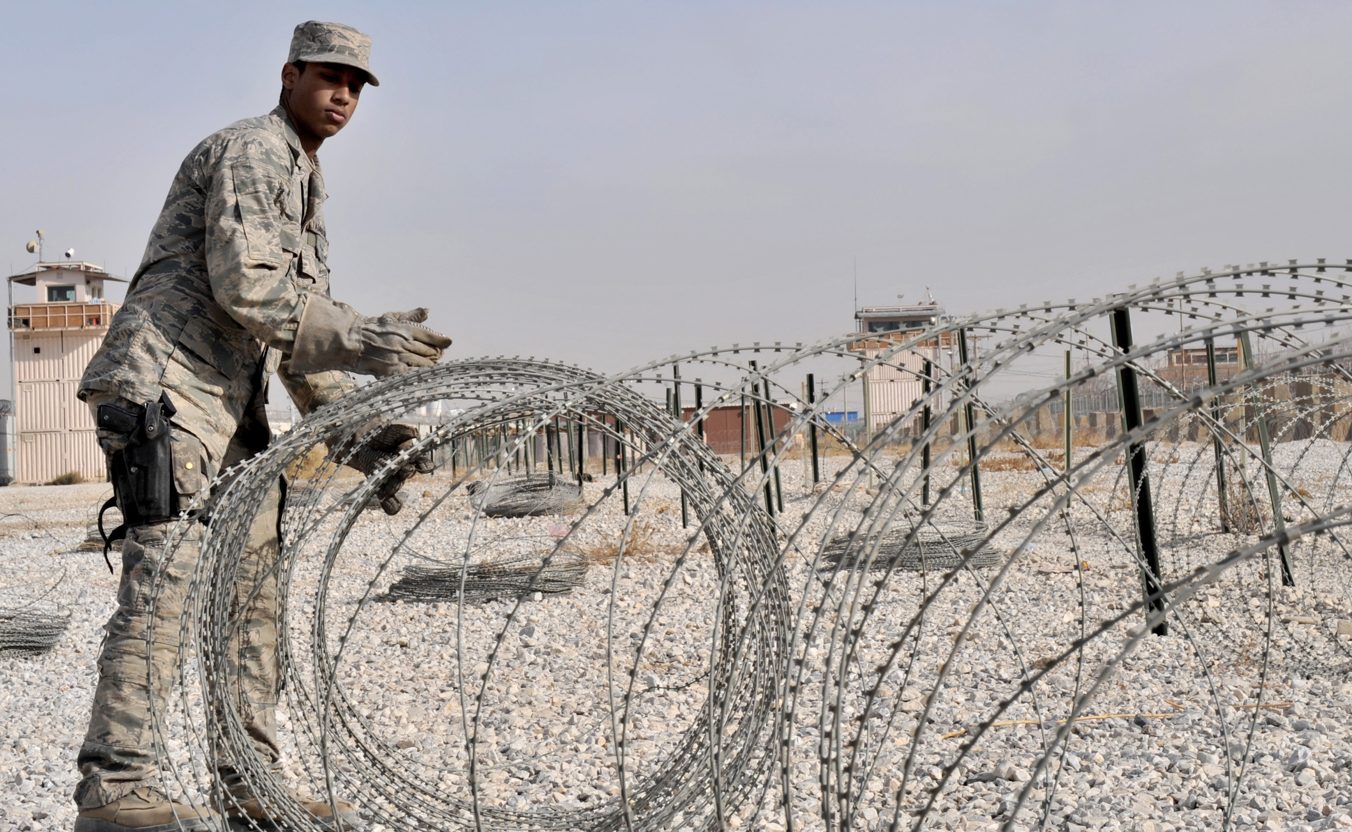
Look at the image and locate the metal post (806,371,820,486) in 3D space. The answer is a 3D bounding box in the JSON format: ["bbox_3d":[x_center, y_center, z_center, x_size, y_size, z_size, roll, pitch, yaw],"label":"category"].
[{"bbox_3d":[1.666,0.160,30.000,0.075,1.360,0.050,-4,-1,0],"label":"metal post"}]

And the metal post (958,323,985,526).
[{"bbox_3d":[2.145,0.073,18.000,0.060,1.450,0.050,-6,-1,0],"label":"metal post"}]

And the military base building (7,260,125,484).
[{"bbox_3d":[-31.272,-2.337,129.000,5.500,11.300,7.600,-2,-1,-2],"label":"military base building"}]

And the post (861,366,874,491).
[{"bbox_3d":[2.224,0.176,28.500,0.050,1.370,0.050,-2,-1,0],"label":"post"}]

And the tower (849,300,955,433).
[{"bbox_3d":[18.195,-3.292,198.000,8.400,11.200,5.800,-2,-1,2],"label":"tower"}]

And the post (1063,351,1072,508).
[{"bbox_3d":[3.279,0.119,20.700,0.055,1.360,0.050,-1,-1,0],"label":"post"}]

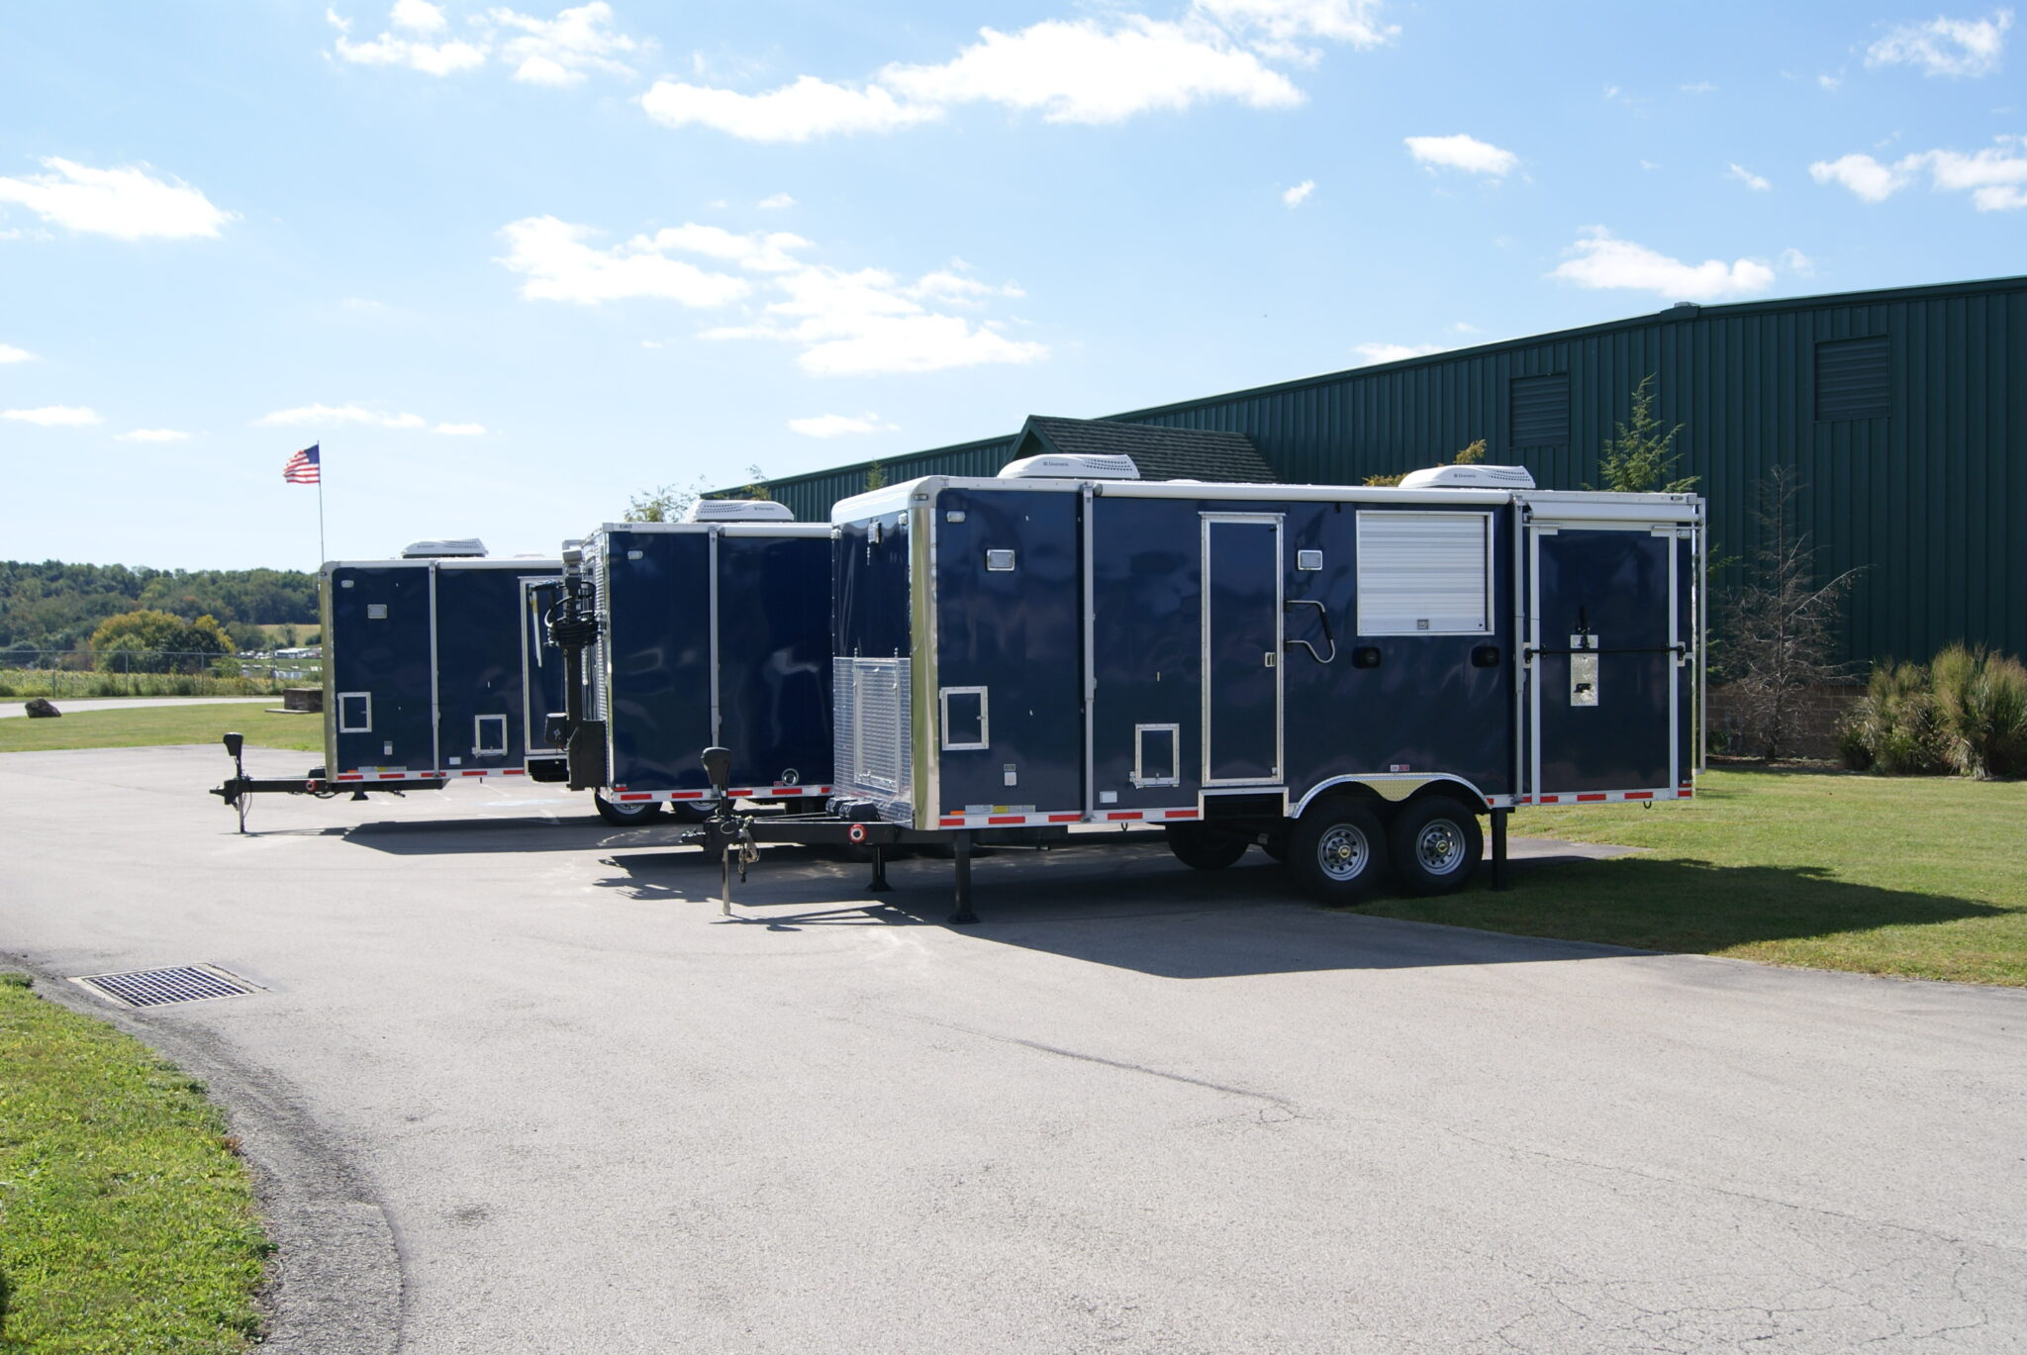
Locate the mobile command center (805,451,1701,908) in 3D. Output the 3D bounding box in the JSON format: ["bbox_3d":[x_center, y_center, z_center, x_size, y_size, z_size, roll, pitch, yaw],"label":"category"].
[{"bbox_3d":[1.377,-0.017,16.289,8.080,3.460,2.520,-1,1,-20],"label":"mobile command center"}]

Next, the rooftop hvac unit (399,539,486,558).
[{"bbox_3d":[-6.770,-1.522,24.196,1.000,0.255,0.720,-2,1,-11],"label":"rooftop hvac unit"}]

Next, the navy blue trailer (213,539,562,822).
[{"bbox_3d":[-5.444,0.025,24.475,8.100,3.410,2.520,-2,1,-11],"label":"navy blue trailer"}]

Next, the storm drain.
[{"bbox_3d":[-4.885,1.813,11.756,0.770,0.060,1.310,-1,1,-40],"label":"storm drain"}]

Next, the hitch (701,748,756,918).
[{"bbox_3d":[-2.112,1.138,15.071,0.400,1.260,0.280,-1,1,-20],"label":"hitch"}]

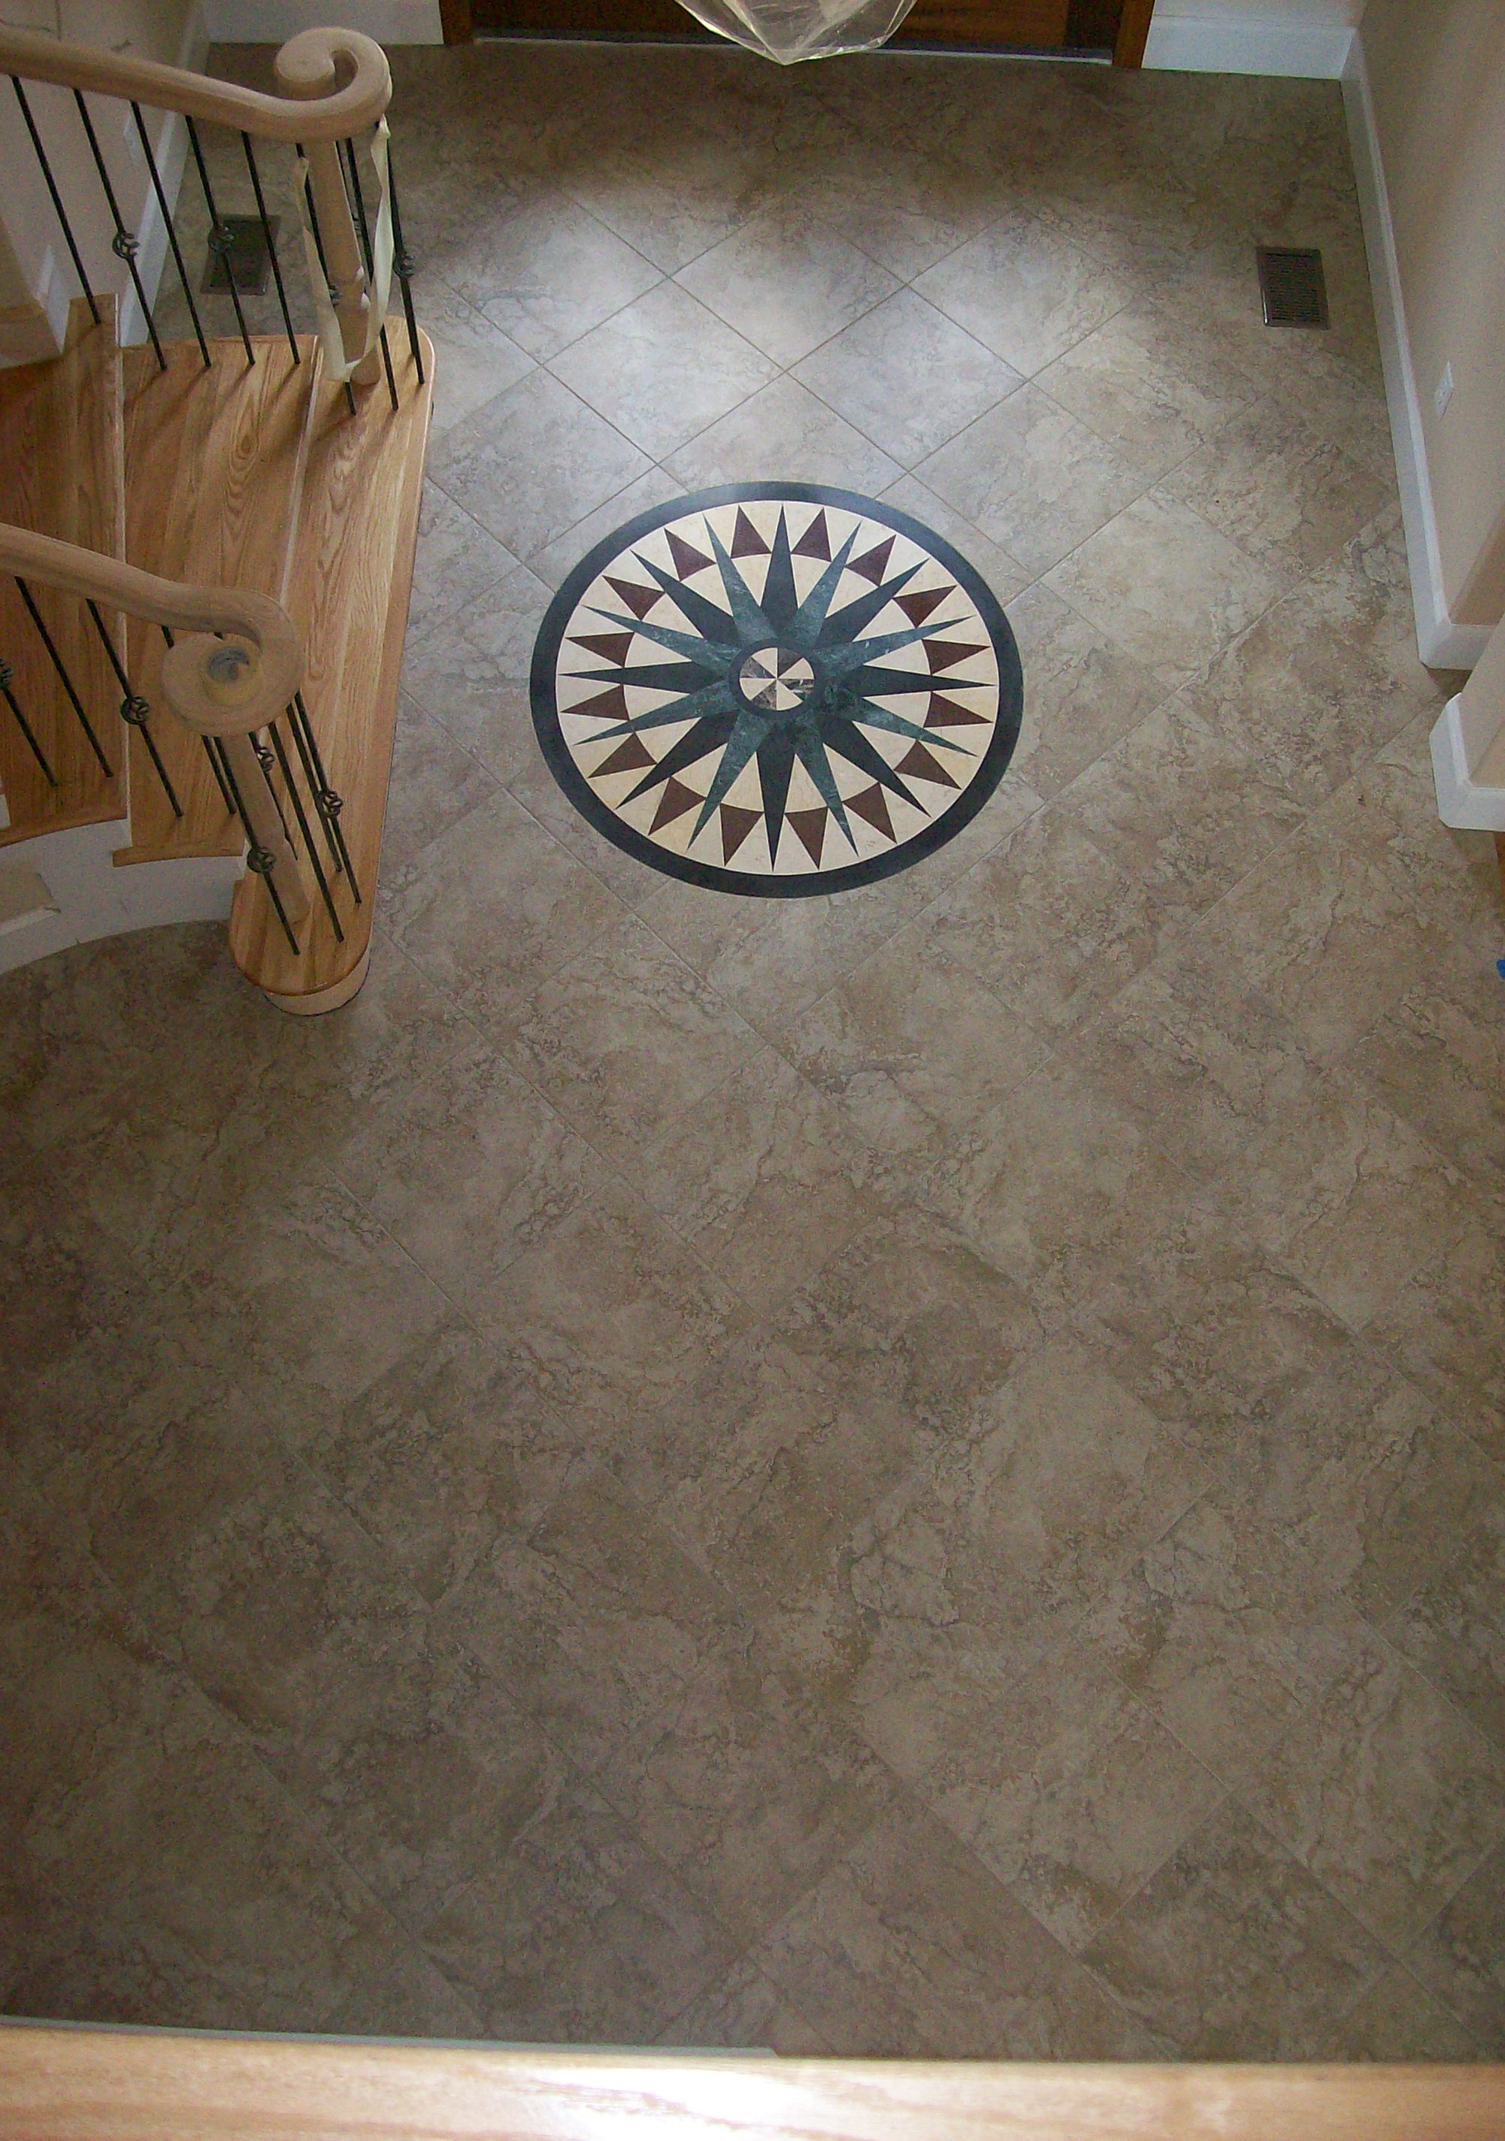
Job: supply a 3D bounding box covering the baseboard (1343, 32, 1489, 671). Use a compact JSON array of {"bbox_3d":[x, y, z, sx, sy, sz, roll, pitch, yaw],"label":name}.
[{"bbox_3d":[1.717,-1.945,5.858,0.080,0.180,1.975,0,67,-1],"label":"baseboard"}]

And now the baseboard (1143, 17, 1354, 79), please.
[{"bbox_3d":[1.406,-2.894,6.295,0.571,0.176,0.016,3,66,0],"label":"baseboard"}]

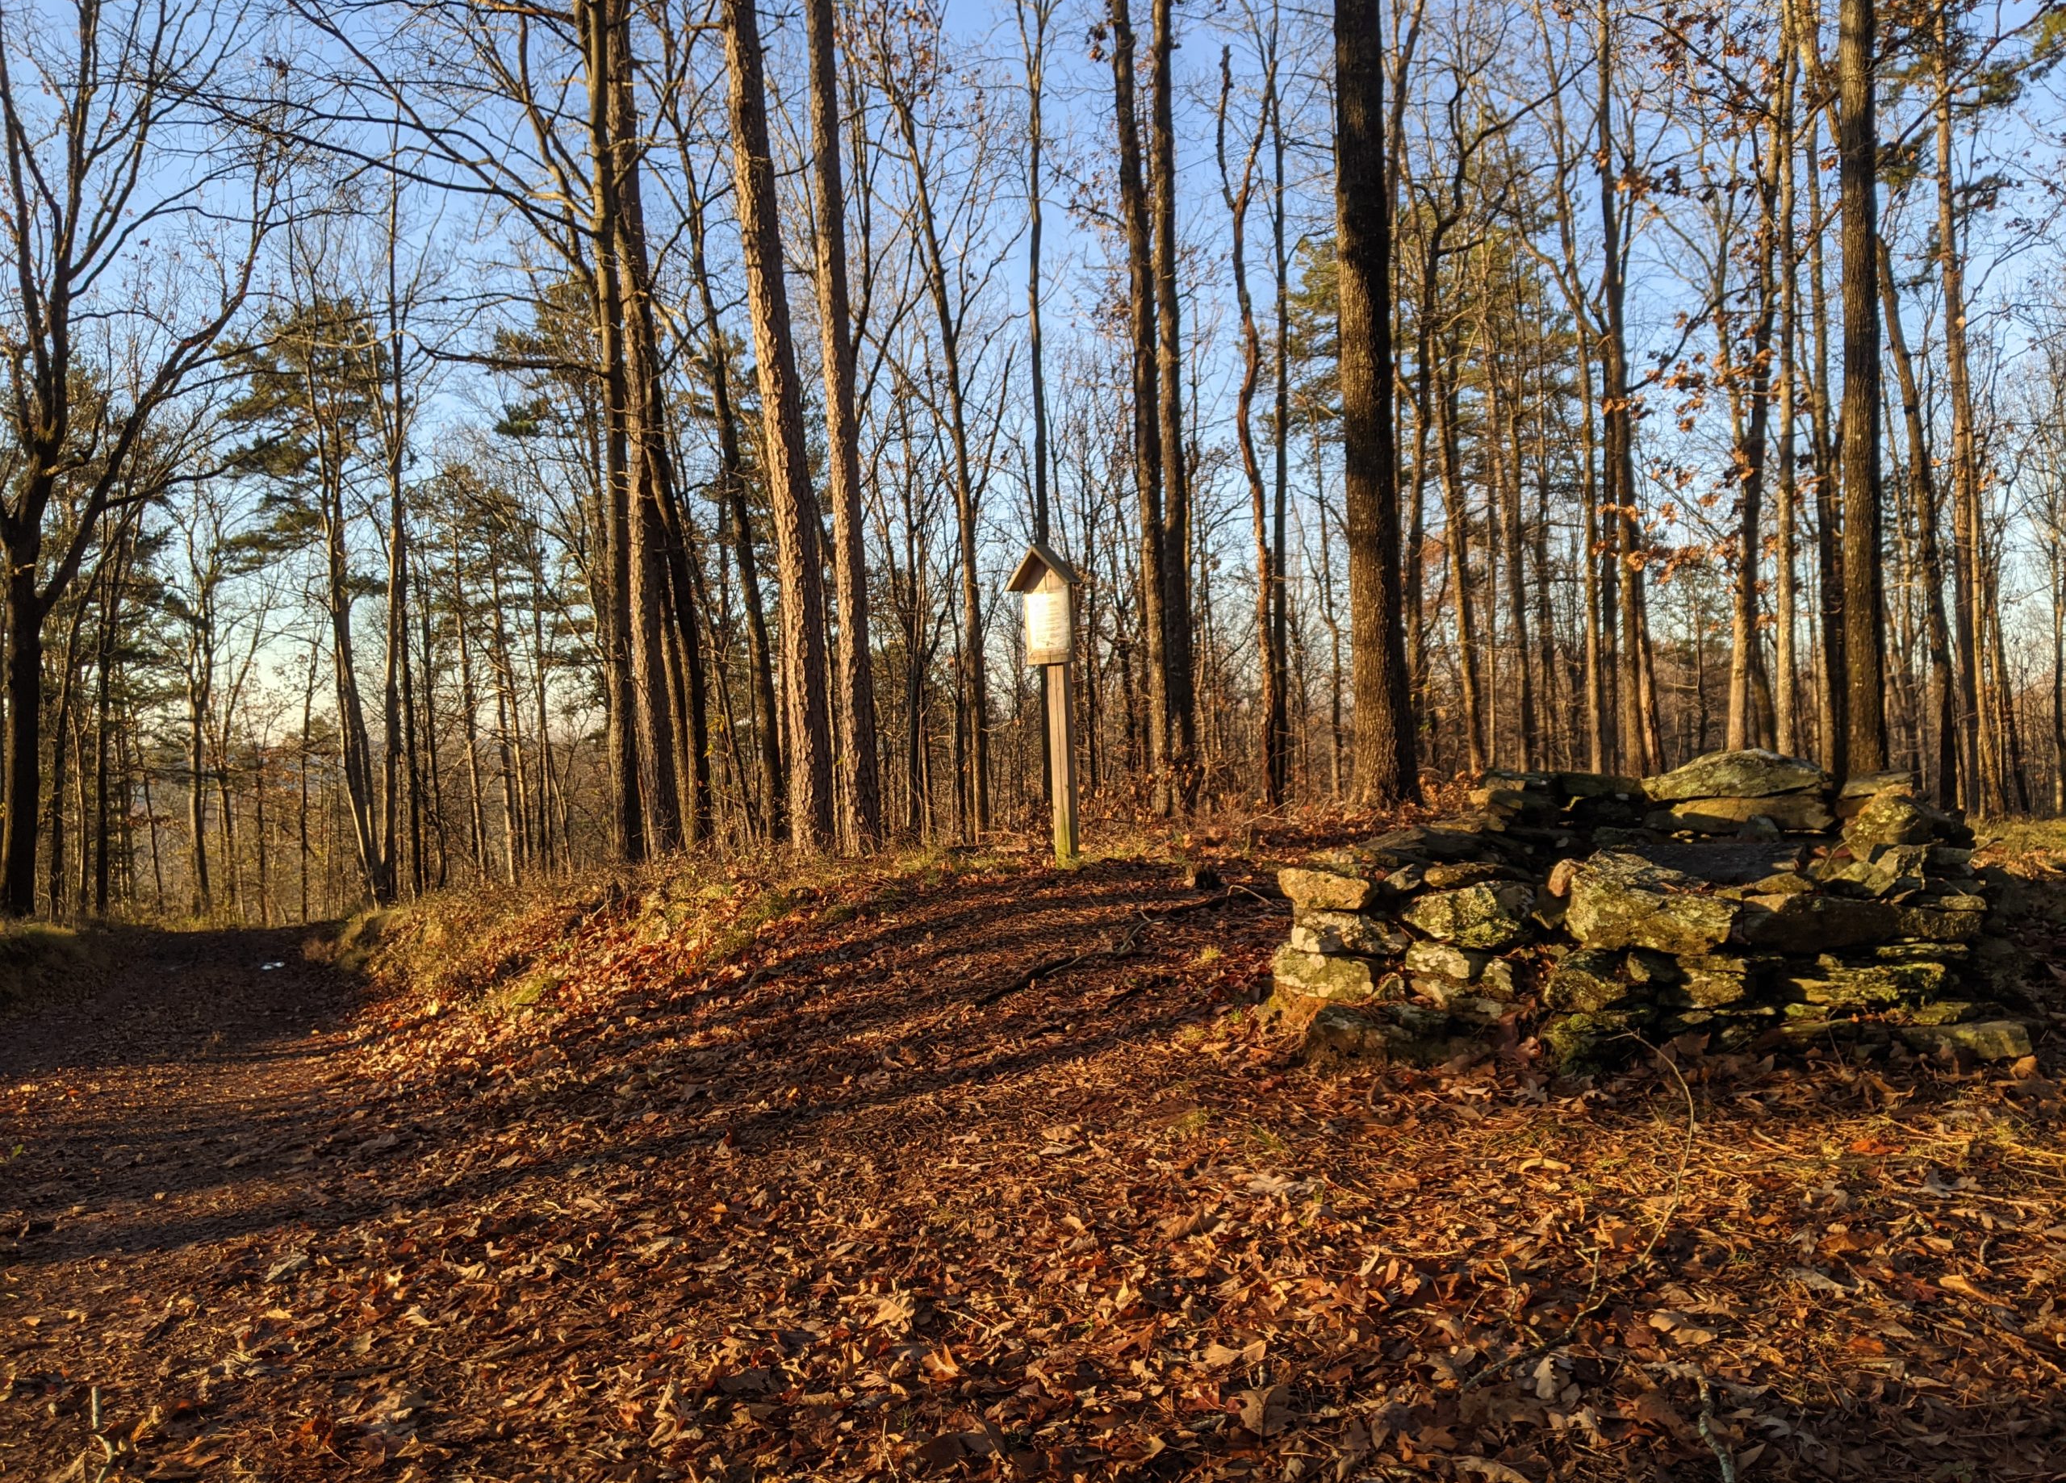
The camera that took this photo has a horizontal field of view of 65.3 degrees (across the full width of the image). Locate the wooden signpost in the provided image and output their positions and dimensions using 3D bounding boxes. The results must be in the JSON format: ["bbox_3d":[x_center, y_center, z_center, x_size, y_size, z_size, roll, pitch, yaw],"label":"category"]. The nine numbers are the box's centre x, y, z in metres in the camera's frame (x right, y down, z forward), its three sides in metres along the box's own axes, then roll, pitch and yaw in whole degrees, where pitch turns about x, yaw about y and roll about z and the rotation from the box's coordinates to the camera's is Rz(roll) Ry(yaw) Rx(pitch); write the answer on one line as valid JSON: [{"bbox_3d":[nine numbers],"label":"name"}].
[{"bbox_3d":[0.088,-0.187,8.100,0.320,1.600,0.180,-2,1,21],"label":"wooden signpost"}]

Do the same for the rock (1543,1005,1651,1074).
[{"bbox_3d":[1.765,0.933,5.050,0.336,0.195,0.280,-2,1,5],"label":"rock"}]

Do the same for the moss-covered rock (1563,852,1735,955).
[{"bbox_3d":[2.056,0.536,5.380,0.510,0.290,0.420,-1,1,8],"label":"moss-covered rock"}]

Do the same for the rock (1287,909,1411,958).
[{"bbox_3d":[1.073,0.652,5.450,0.400,0.150,0.310,-1,1,3],"label":"rock"}]

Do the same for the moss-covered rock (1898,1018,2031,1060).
[{"bbox_3d":[3.112,0.989,5.380,0.410,0.130,0.280,-1,1,10],"label":"moss-covered rock"}]

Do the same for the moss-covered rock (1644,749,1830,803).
[{"bbox_3d":[2.973,0.146,6.800,0.757,0.222,0.500,-2,1,5],"label":"moss-covered rock"}]

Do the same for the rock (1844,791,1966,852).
[{"bbox_3d":[3.254,0.297,6.000,0.410,0.220,0.340,-1,1,10],"label":"rock"}]

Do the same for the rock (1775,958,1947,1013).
[{"bbox_3d":[2.762,0.811,5.380,0.510,0.160,0.320,-1,1,10],"label":"rock"}]

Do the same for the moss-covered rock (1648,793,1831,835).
[{"bbox_3d":[2.965,0.304,6.750,0.753,0.184,0.450,-2,1,5],"label":"moss-covered rock"}]

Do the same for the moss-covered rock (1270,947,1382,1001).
[{"bbox_3d":[0.943,0.753,5.200,0.336,0.161,0.290,-2,1,5],"label":"moss-covered rock"}]

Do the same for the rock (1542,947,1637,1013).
[{"bbox_3d":[1.834,0.783,5.300,0.280,0.190,0.280,-1,1,8],"label":"rock"}]

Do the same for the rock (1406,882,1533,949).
[{"bbox_3d":[1.406,0.560,5.200,0.406,0.211,0.310,-2,1,5],"label":"rock"}]

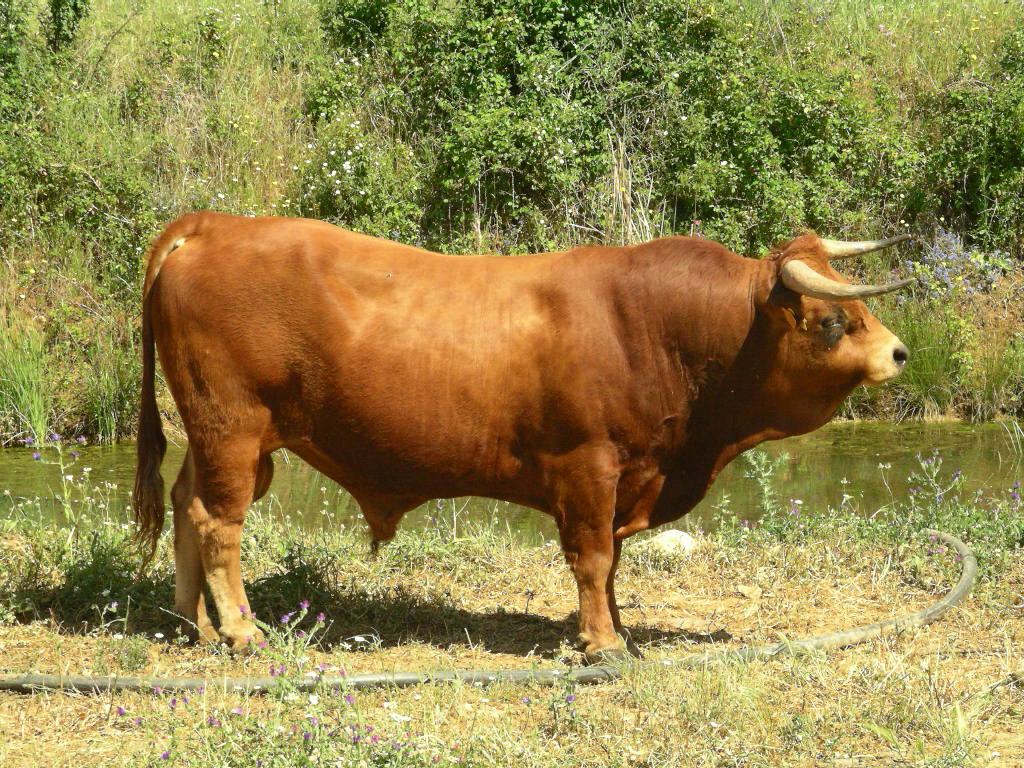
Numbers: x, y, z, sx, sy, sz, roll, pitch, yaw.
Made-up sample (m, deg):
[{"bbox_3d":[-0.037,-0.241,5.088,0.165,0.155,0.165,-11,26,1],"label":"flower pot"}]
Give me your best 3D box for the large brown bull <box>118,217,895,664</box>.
[{"bbox_3d":[0.036,0.173,13.600,2.660,1.520,0.740,0,5,2],"label":"large brown bull"}]

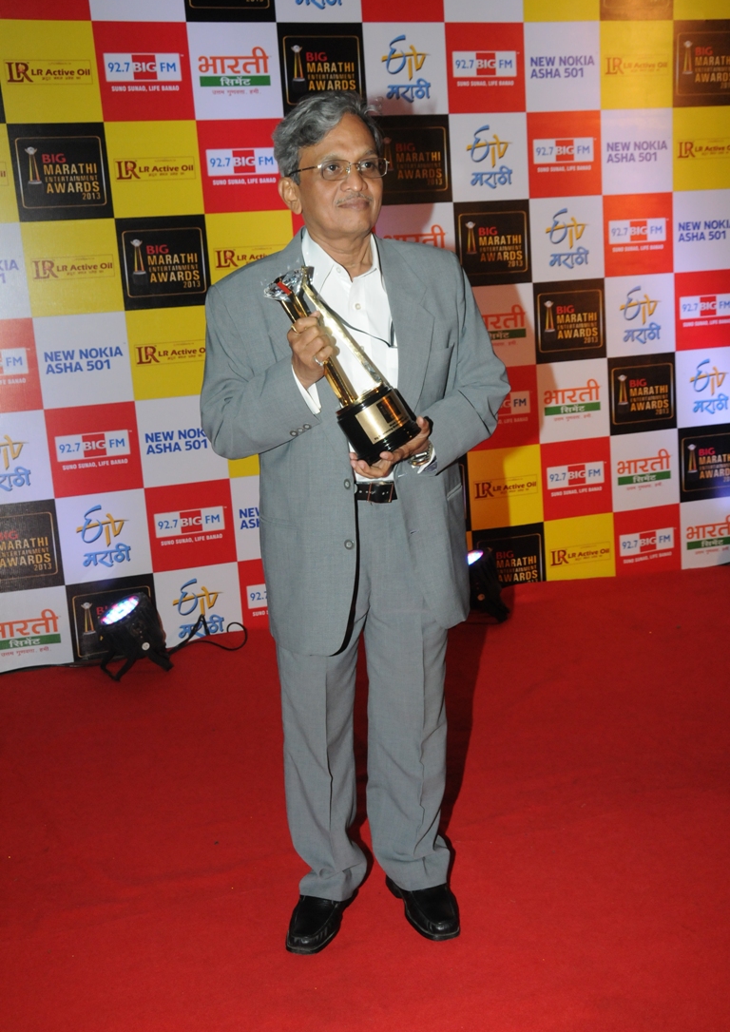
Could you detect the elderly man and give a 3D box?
[{"bbox_3d":[-0.010,0.026,2.332,0.600,1.645,0.390,-6,11,-11],"label":"elderly man"}]

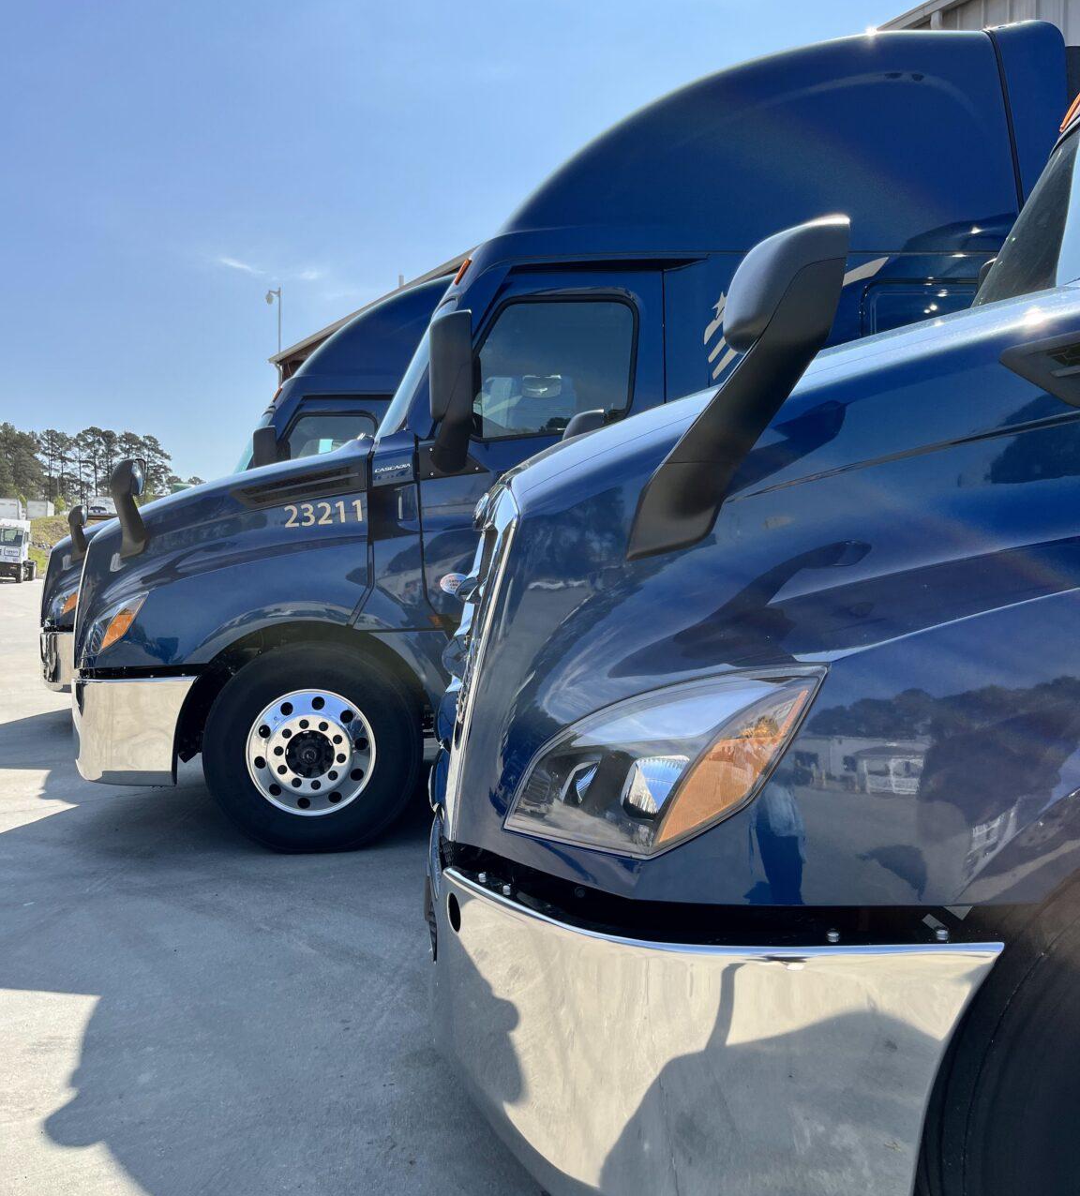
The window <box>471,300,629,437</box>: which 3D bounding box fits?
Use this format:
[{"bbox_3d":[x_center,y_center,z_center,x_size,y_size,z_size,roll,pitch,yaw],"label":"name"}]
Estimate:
[{"bbox_3d":[0.065,-1.090,5.120,0.760,0.690,0.050,0,-2,-1],"label":"window"}]

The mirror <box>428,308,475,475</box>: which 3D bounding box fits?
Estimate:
[{"bbox_3d":[-0.400,-0.930,4.930,0.200,0.700,0.340,0,2,-1],"label":"mirror"}]

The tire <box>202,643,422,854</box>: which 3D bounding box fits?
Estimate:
[{"bbox_3d":[-1.060,0.705,5.150,1.000,1.000,0.280,0,2,-1],"label":"tire"}]

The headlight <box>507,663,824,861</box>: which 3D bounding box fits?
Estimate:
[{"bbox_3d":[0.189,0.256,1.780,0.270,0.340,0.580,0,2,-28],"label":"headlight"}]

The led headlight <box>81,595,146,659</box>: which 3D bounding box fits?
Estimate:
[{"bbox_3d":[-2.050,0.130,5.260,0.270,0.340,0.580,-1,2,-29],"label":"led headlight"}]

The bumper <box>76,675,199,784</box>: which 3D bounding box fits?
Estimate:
[{"bbox_3d":[-2.040,0.585,6.170,0.900,0.540,2.400,0,2,-1],"label":"bumper"}]

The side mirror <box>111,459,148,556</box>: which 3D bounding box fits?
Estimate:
[{"bbox_3d":[-1.940,-0.415,5.170,0.270,0.460,0.400,0,2,-1],"label":"side mirror"}]

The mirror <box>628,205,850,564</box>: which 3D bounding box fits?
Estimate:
[{"bbox_3d":[0.294,-0.290,1.688,0.270,0.460,0.400,1,2,0],"label":"mirror"}]

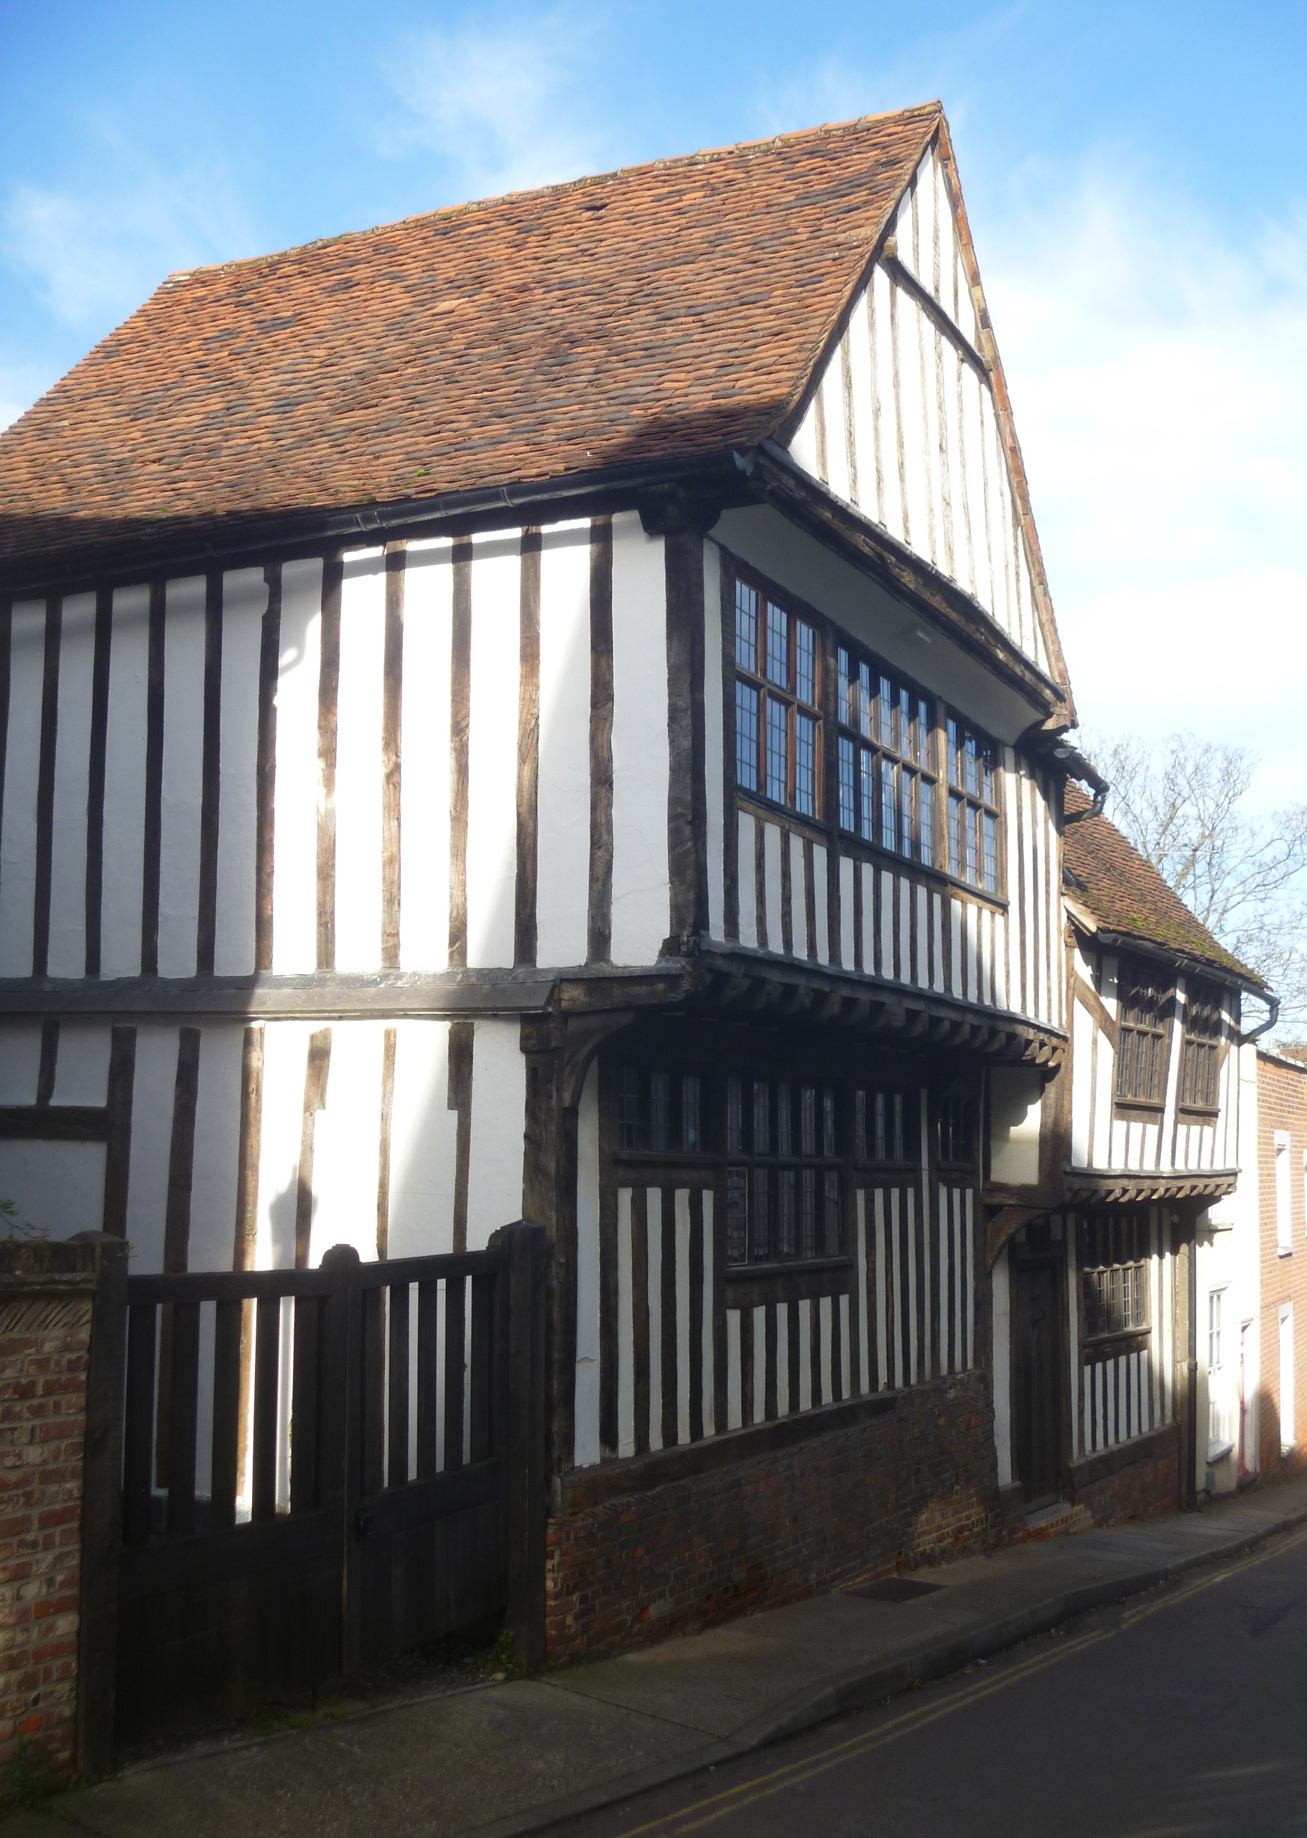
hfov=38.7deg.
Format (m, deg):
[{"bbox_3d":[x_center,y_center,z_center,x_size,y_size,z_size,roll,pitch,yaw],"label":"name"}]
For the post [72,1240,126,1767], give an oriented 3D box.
[{"bbox_3d":[-1.878,1.942,6.264,0.140,1.760,0.130,-3,-7,28],"label":"post"}]

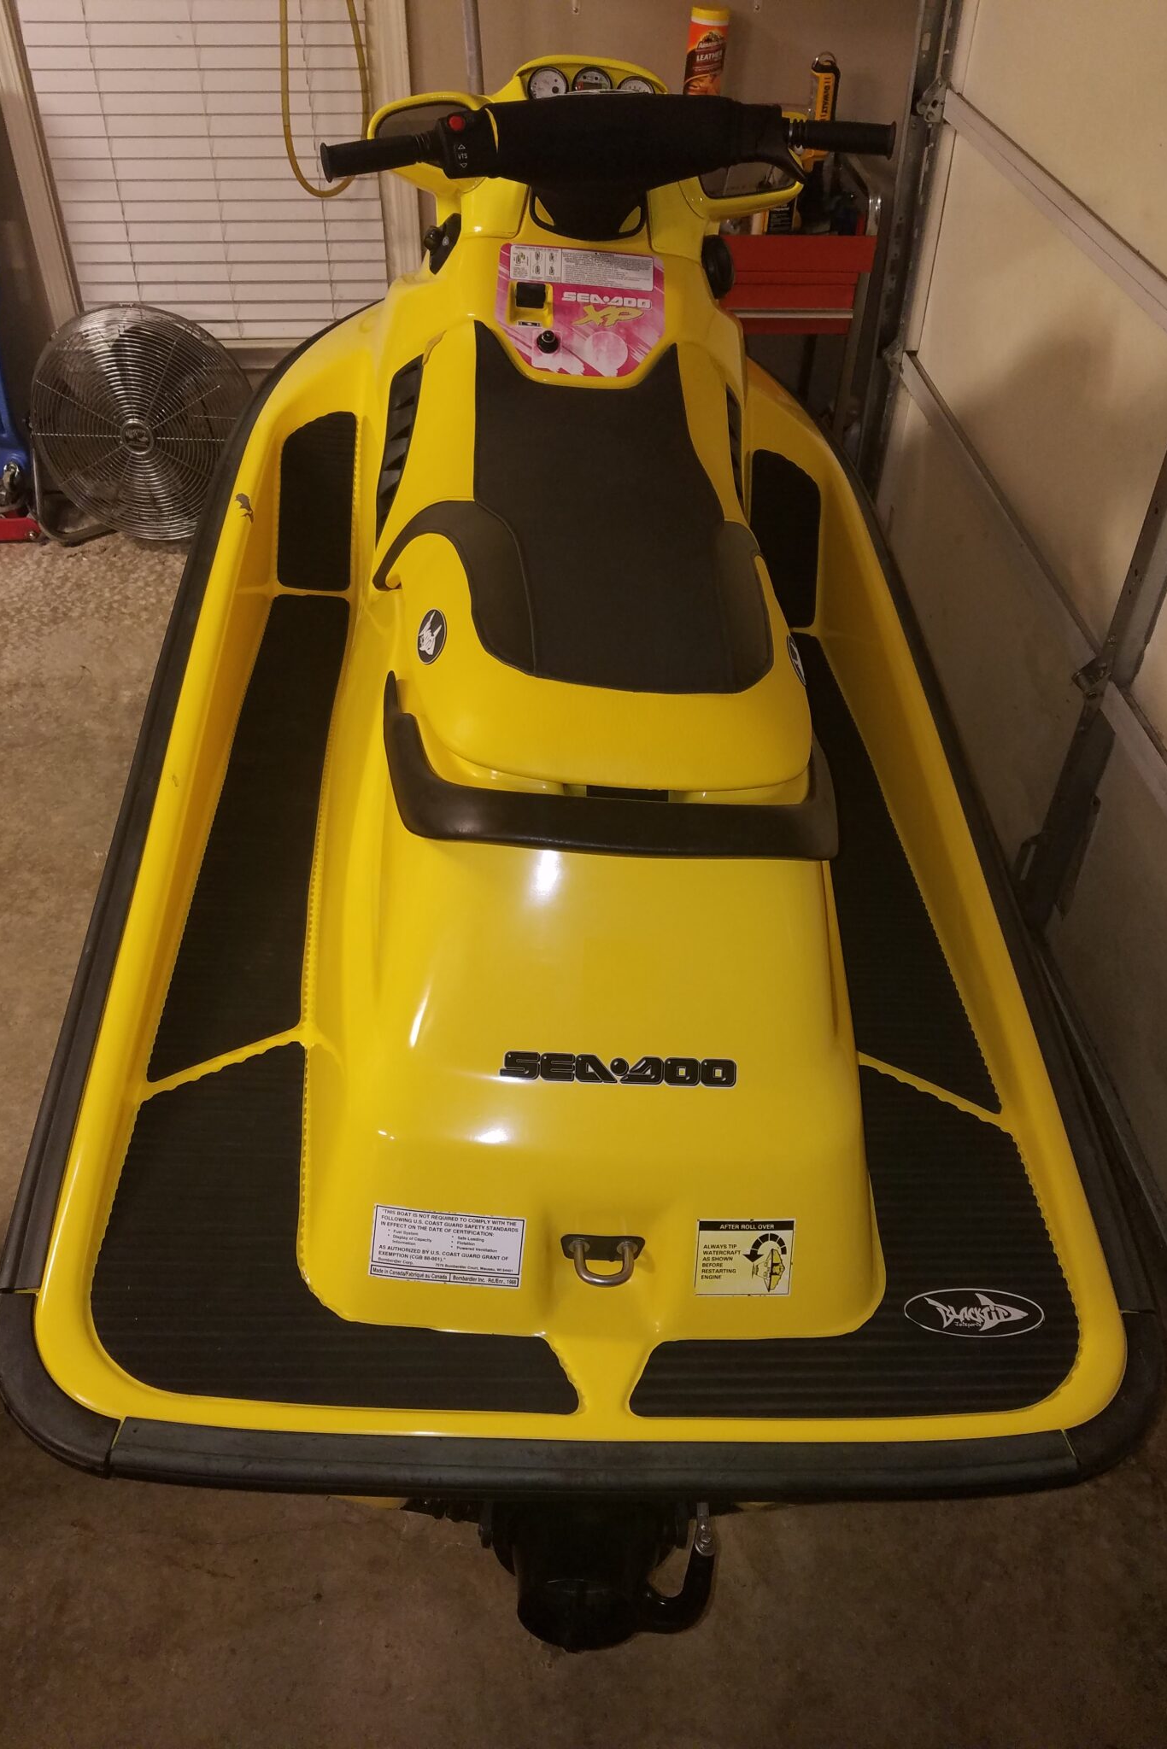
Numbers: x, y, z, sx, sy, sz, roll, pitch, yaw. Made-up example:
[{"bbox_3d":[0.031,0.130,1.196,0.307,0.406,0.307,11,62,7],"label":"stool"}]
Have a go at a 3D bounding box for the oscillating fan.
[{"bbox_3d":[-1.119,-1.148,3.340,0.585,0.600,0.230,-3,40,-4],"label":"oscillating fan"}]

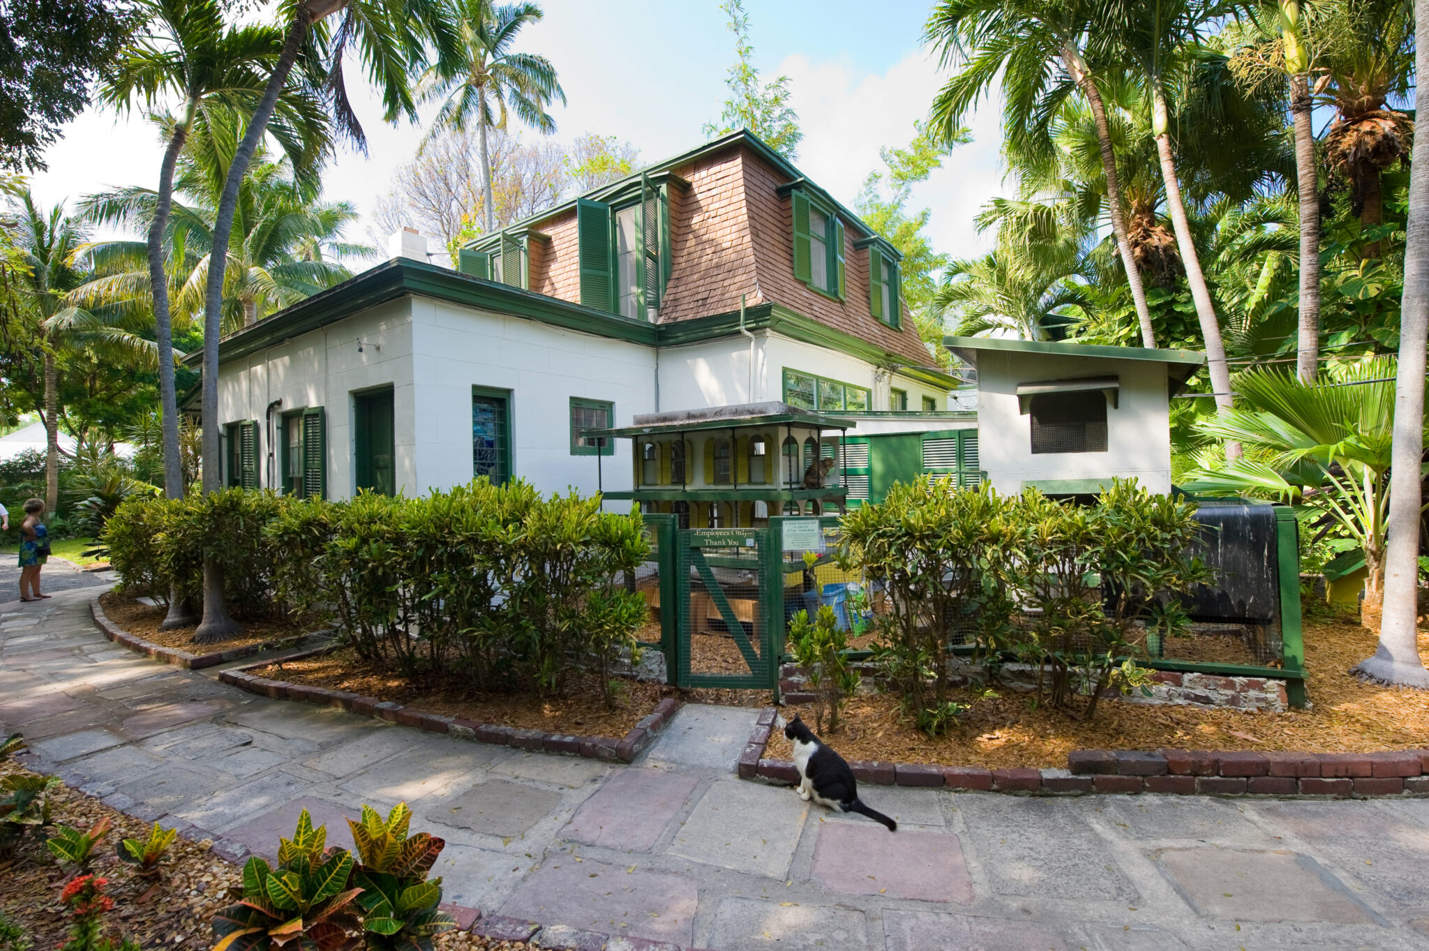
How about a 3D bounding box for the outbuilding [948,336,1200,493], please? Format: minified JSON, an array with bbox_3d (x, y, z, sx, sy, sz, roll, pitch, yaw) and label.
[{"bbox_3d":[4.310,-0.007,7.638,2.350,3.050,2.200,-2,0,31],"label":"outbuilding"}]

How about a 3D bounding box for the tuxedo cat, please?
[{"bbox_3d":[0.565,1.330,2.930,0.490,0.410,0.200,-2,0,35],"label":"tuxedo cat"}]

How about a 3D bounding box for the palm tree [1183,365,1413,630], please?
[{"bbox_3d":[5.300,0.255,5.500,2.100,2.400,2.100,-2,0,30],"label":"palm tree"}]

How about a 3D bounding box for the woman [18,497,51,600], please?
[{"bbox_3d":[-10.500,1.106,9.800,0.460,1.570,0.340,-2,0,38],"label":"woman"}]

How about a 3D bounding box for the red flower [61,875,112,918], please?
[{"bbox_3d":[-1.760,1.185,1.780,0.120,0.105,0.120,-1,0,-40],"label":"red flower"}]

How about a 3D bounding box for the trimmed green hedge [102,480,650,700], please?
[{"bbox_3d":[-4.750,0.973,7.150,9.400,1.550,1.300,-2,0,33],"label":"trimmed green hedge"}]

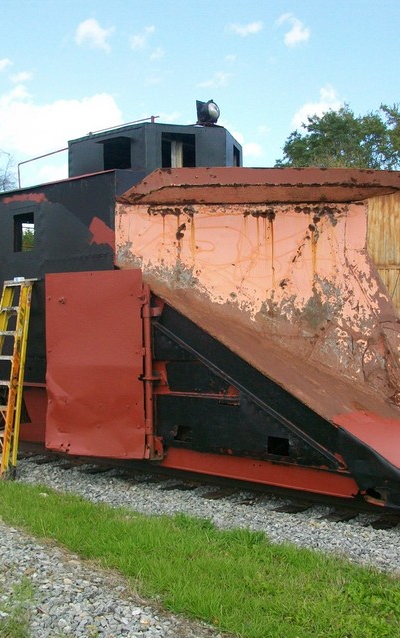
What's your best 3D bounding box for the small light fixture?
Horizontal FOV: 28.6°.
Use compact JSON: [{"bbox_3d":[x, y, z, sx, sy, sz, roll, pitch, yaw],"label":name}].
[{"bbox_3d":[0.096,-2.467,9.400,0.200,0.290,0.270,-1,0,41],"label":"small light fixture"}]

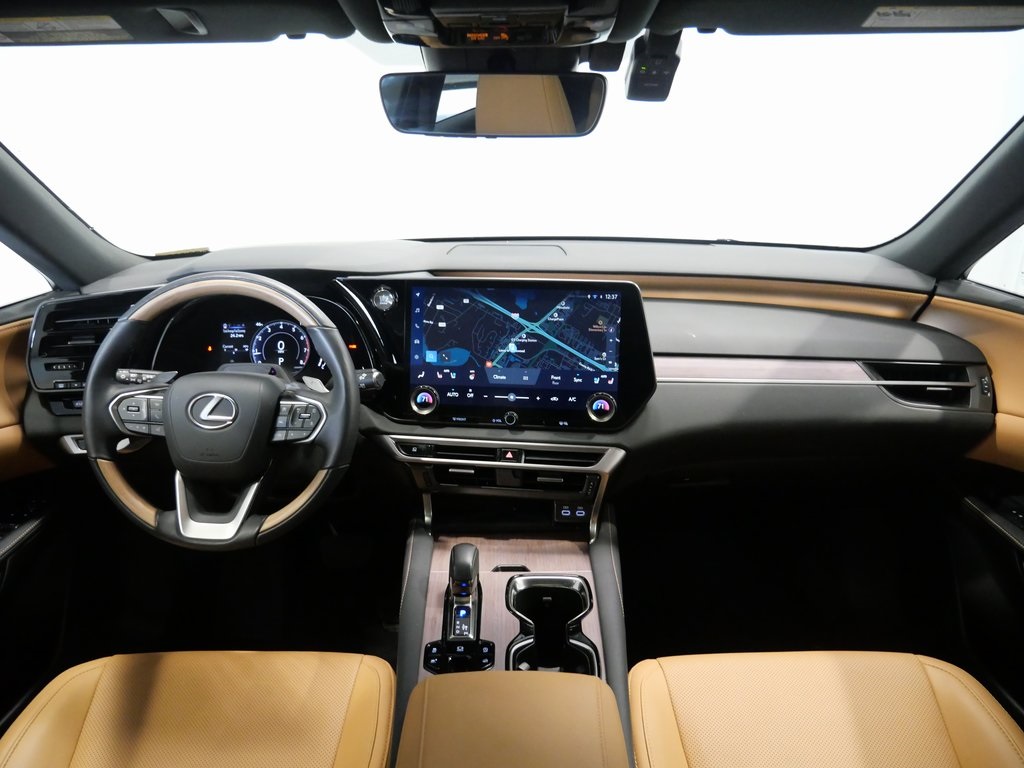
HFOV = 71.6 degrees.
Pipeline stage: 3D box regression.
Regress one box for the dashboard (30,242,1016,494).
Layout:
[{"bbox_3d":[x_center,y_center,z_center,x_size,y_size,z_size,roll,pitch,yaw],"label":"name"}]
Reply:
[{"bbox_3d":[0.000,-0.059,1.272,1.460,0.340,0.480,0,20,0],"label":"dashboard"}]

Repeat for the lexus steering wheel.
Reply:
[{"bbox_3d":[-0.387,0.033,0.945,0.365,0.365,0.110,2,-3,0],"label":"lexus steering wheel"}]

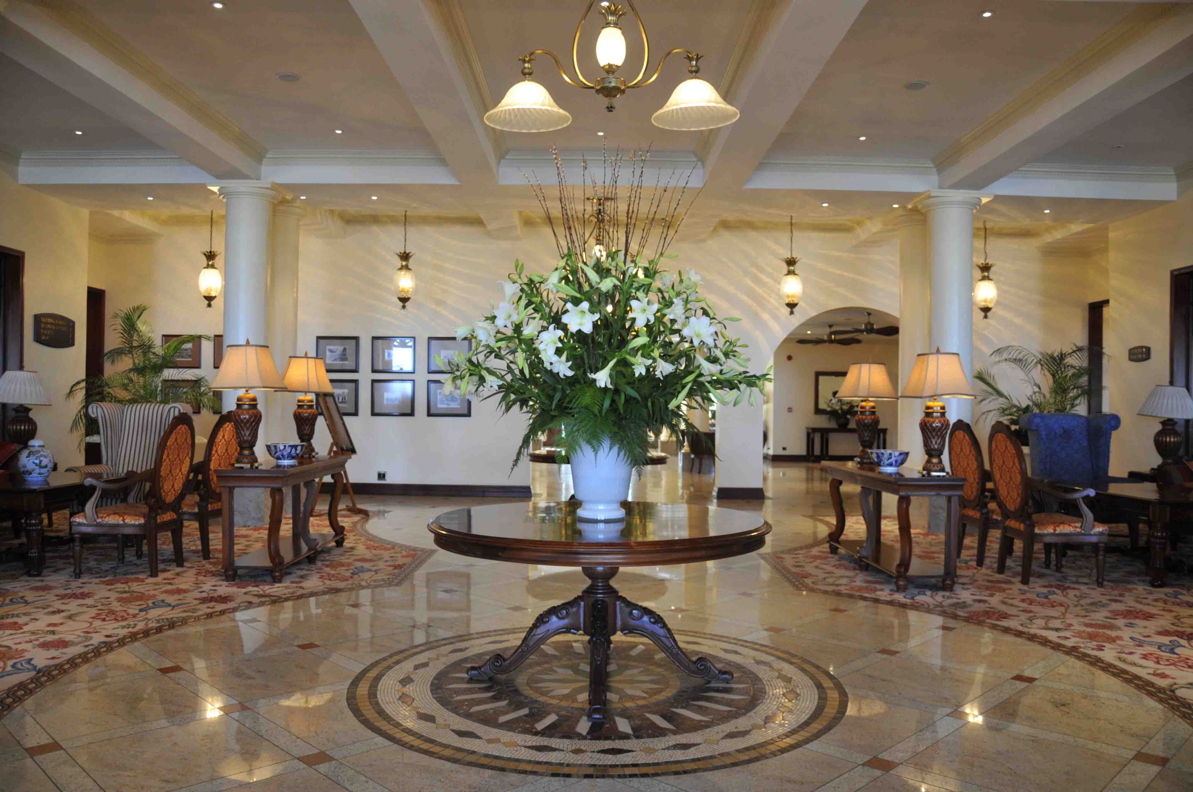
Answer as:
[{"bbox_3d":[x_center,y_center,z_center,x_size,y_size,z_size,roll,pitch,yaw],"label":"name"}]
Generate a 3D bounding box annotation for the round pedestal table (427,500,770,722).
[{"bbox_3d":[0.014,0.900,3.986,1.500,0.730,1.500,1,-1,0],"label":"round pedestal table"}]

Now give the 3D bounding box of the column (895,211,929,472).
[{"bbox_3d":[3.714,-0.308,10.207,0.610,3.440,0.610,1,-1,0],"label":"column"}]

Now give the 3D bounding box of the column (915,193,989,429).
[{"bbox_3d":[3.664,-0.320,9.227,0.620,3.430,0.620,1,-1,0],"label":"column"}]

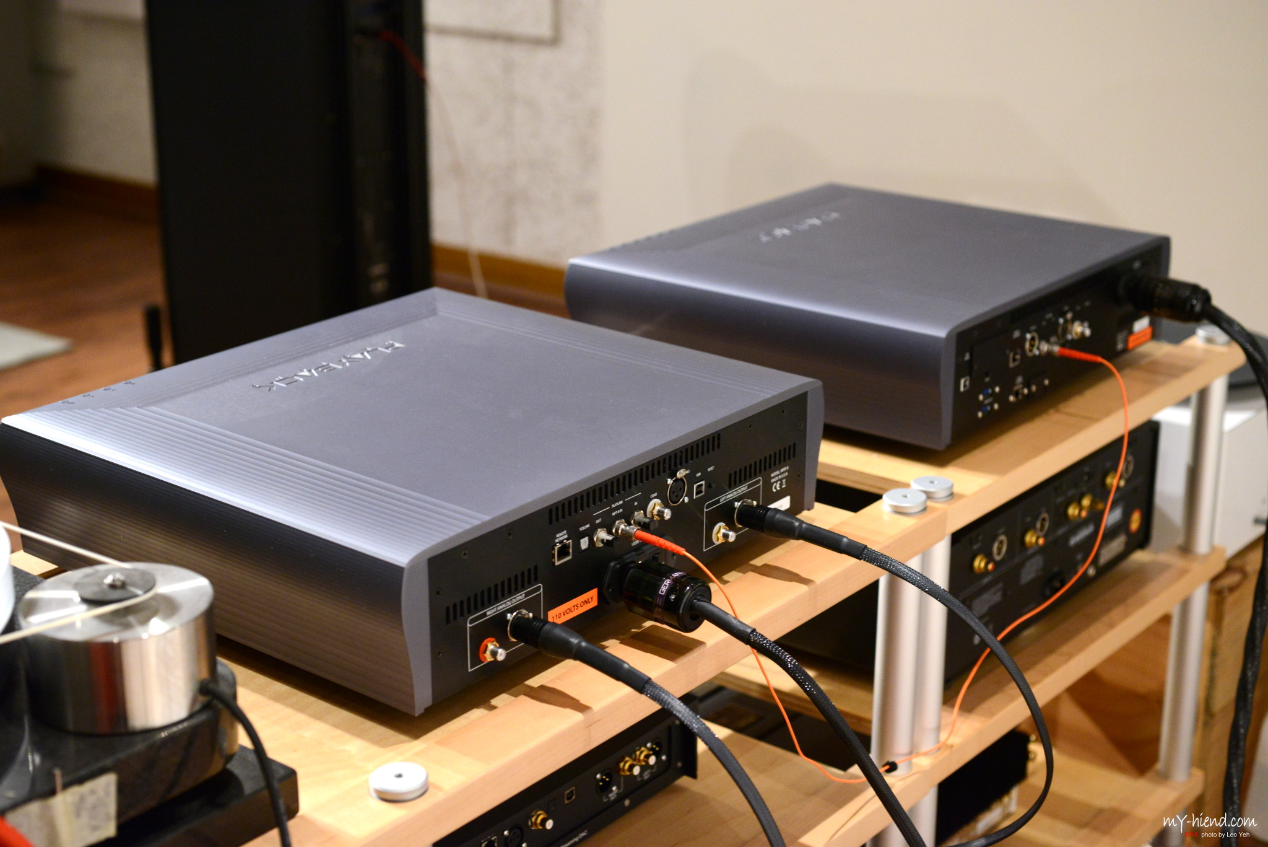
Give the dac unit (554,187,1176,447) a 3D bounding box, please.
[{"bbox_3d":[0.244,-0.123,1.958,0.424,0.114,0.454,15,25,36],"label":"dac unit"}]

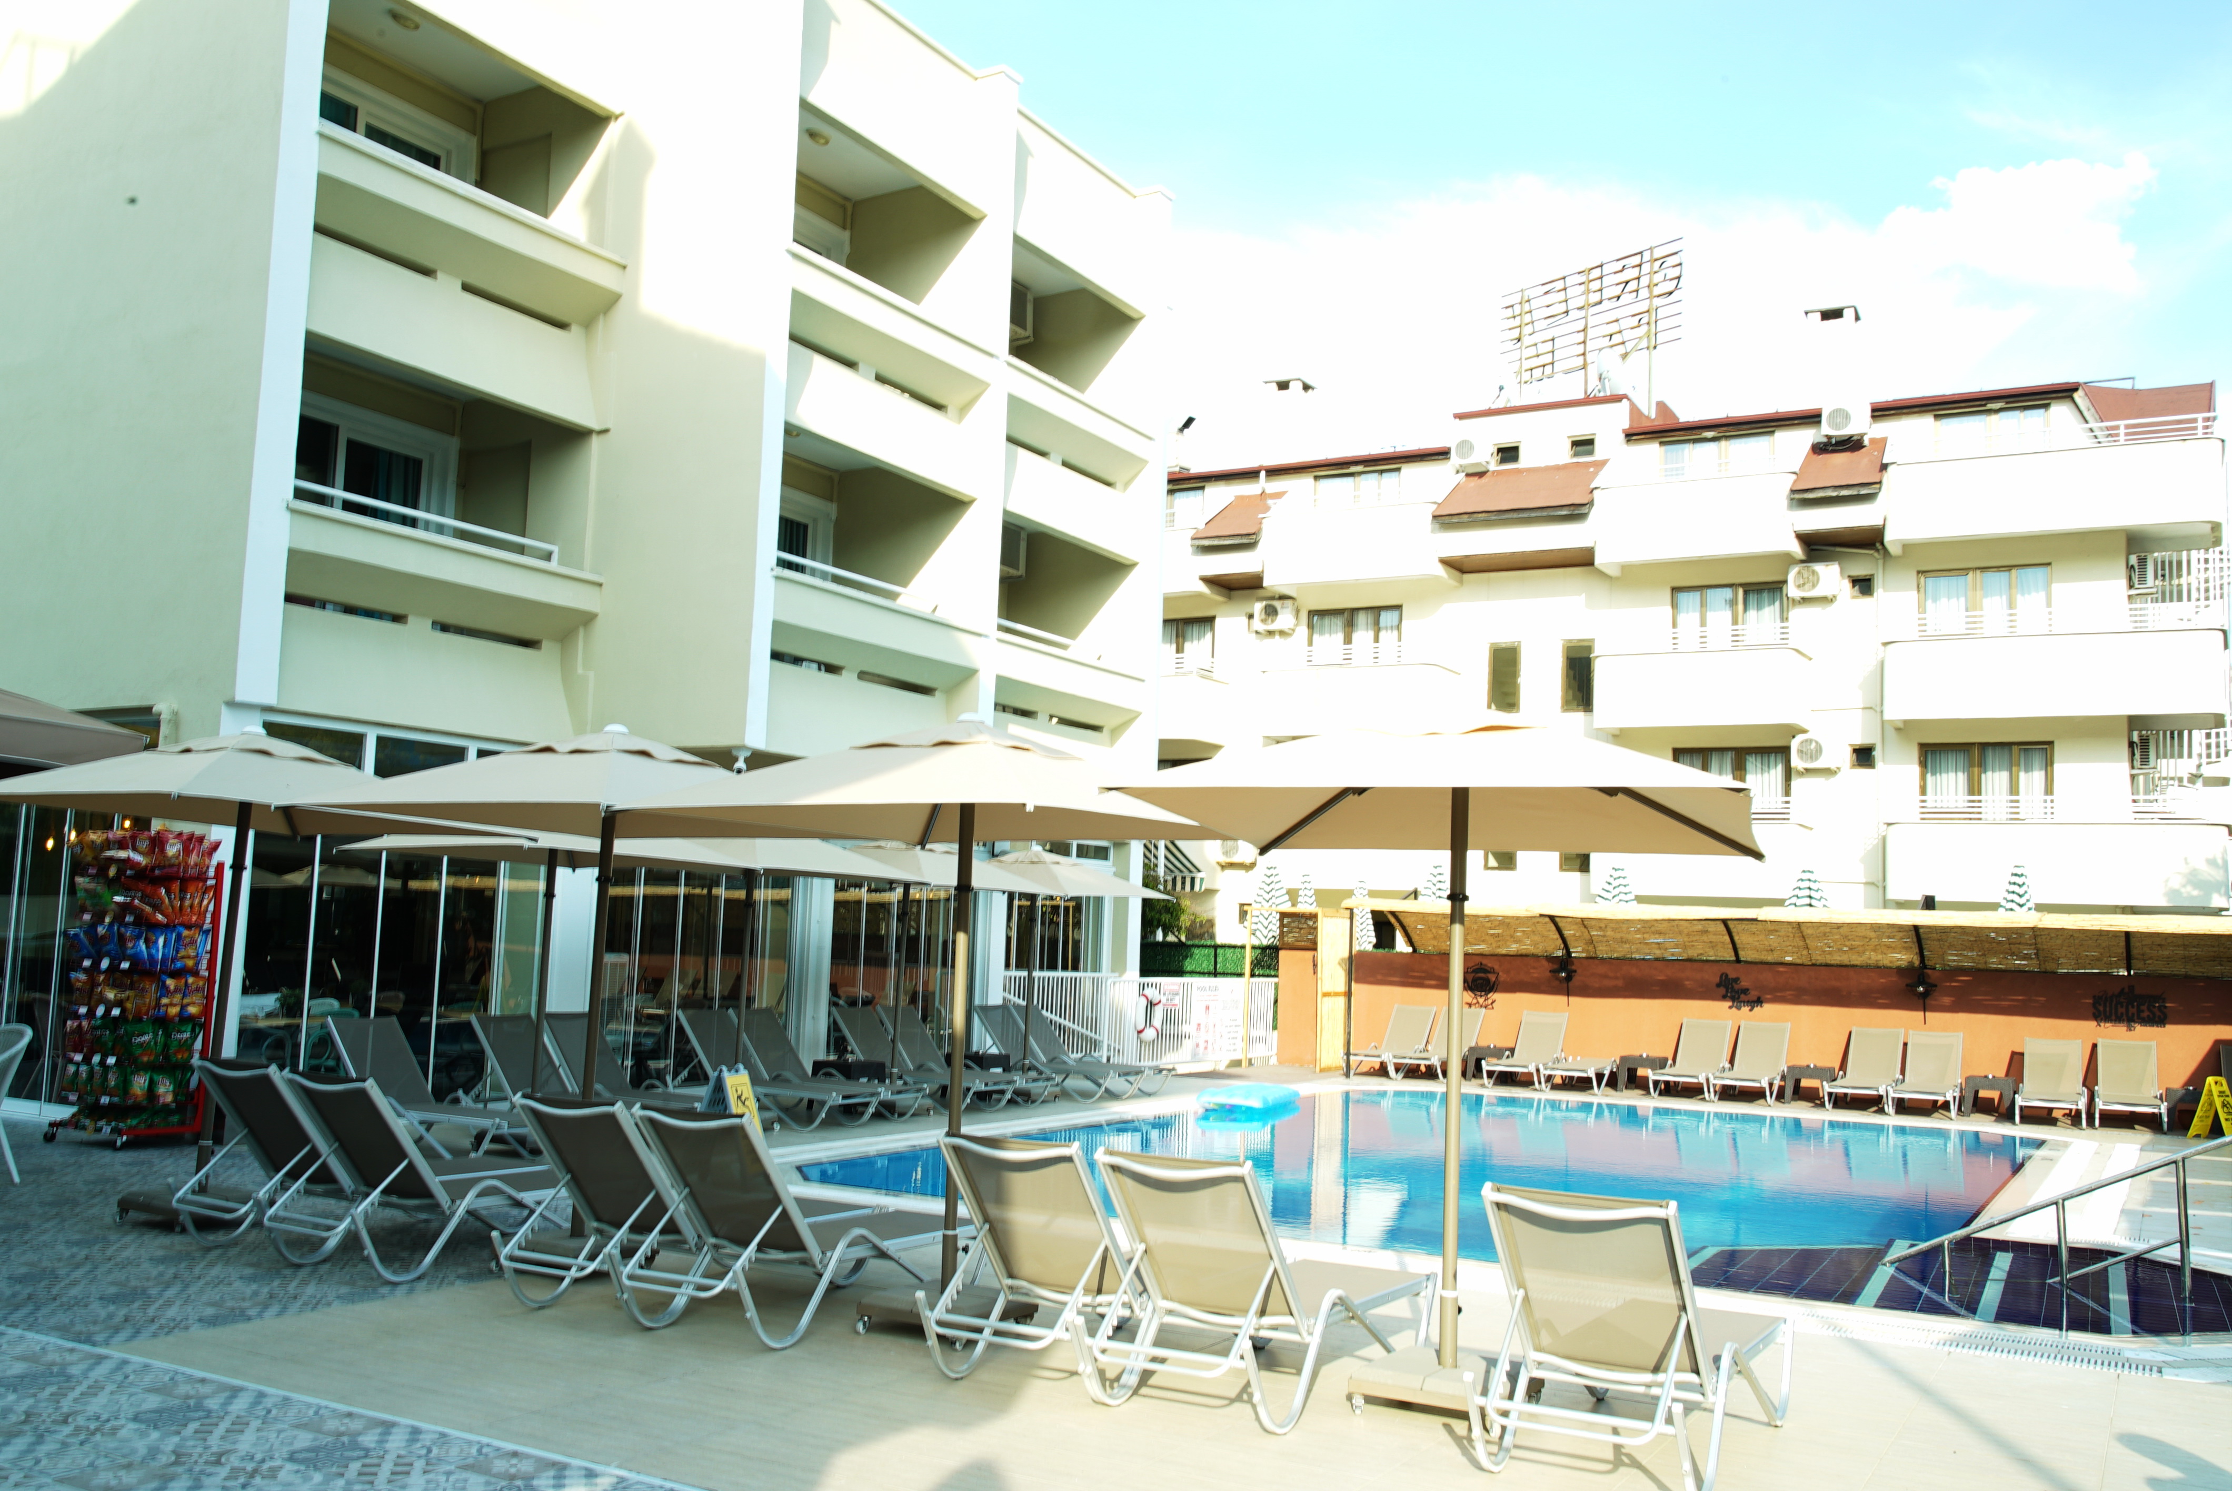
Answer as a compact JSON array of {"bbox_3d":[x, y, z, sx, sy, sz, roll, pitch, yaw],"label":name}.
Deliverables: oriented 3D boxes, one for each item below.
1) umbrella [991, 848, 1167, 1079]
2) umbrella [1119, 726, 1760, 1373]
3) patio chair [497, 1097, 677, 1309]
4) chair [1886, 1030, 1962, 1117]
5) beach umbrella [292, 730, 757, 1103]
[{"bbox_3d":[-0.837,2.227,17.952,2.022,2.465,2.022,-2,-7,30],"label":"umbrella"},{"bbox_3d":[1.249,1.129,6.620,2.090,2.450,2.090,-1,-7,22],"label":"umbrella"},{"bbox_3d":[-1.789,1.909,7.750,0.634,0.866,1.651,-1,-7,28],"label":"patio chair"},{"bbox_3d":[9.135,3.685,20.202,0.652,0.883,1.684,-2,-7,30],"label":"chair"},{"bbox_3d":[-2.548,1.206,8.759,2.090,2.500,2.090,-2,-7,29],"label":"beach umbrella"}]

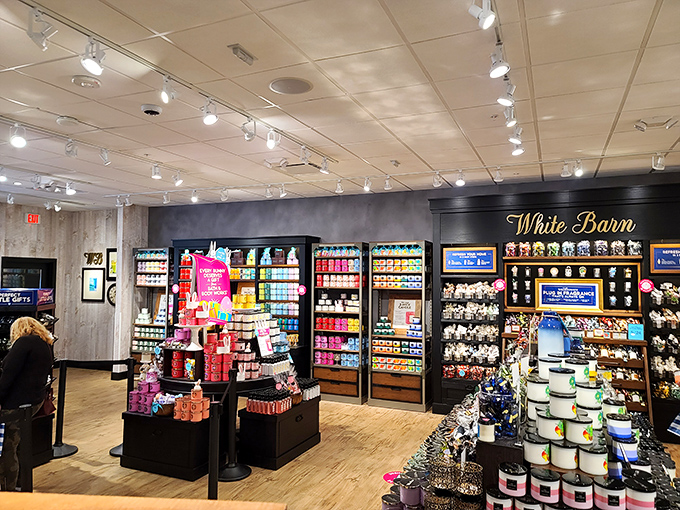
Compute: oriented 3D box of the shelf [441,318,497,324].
[{"bbox_3d":[1.847,0.928,6.938,0.760,0.045,0.360,-1,-3,24],"label":"shelf"}]

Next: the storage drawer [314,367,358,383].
[{"bbox_3d":[0.019,1.778,7.433,0.700,0.165,0.420,-1,-3,24],"label":"storage drawer"}]

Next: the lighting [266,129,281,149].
[{"bbox_3d":[-0.598,-1.042,4.400,0.110,0.170,0.125,-1,-3,30],"label":"lighting"}]

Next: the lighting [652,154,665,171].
[{"bbox_3d":[3.257,-0.953,5.018,0.125,0.180,0.145,-1,-3,24],"label":"lighting"}]

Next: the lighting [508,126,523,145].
[{"bbox_3d":[1.500,-1.012,4.187,0.131,0.157,0.117,0,-2,4],"label":"lighting"}]

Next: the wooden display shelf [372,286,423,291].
[{"bbox_3d":[0.916,0.511,7.396,0.768,0.030,0.380,-1,-3,24],"label":"wooden display shelf"}]

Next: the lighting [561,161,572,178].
[{"bbox_3d":[2.533,-0.955,5.487,0.125,0.185,0.130,-1,-3,24],"label":"lighting"}]

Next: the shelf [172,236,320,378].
[{"bbox_3d":[-1.735,0.969,8.238,2.725,2.490,0.880,-1,-3,24],"label":"shelf"}]

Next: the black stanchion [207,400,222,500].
[{"bbox_3d":[-0.890,1.526,3.466,0.350,0.955,0.350,-1,-3,24],"label":"black stanchion"}]

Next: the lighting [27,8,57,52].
[{"bbox_3d":[-1.440,-1.087,2.375,0.145,0.200,0.125,2,-3,-37],"label":"lighting"}]

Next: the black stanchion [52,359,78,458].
[{"bbox_3d":[-2.903,1.564,5.108,0.355,0.965,0.355,-1,-3,24],"label":"black stanchion"}]

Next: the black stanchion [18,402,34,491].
[{"bbox_3d":[-2.222,1.561,3.449,0.360,0.990,0.360,-1,-3,24],"label":"black stanchion"}]

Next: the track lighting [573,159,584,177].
[{"bbox_3d":[2.589,-0.944,5.353,0.113,0.184,0.151,0,-2,5],"label":"track lighting"}]

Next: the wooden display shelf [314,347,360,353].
[{"bbox_3d":[0.030,1.416,7.449,0.750,0.032,0.420,-1,-3,24],"label":"wooden display shelf"}]

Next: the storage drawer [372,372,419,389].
[{"bbox_3d":[0.894,1.802,7.201,0.735,0.175,0.420,-1,-3,24],"label":"storage drawer"}]

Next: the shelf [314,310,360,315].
[{"bbox_3d":[0.040,0.883,7.600,0.775,0.033,0.430,-1,-3,24],"label":"shelf"}]

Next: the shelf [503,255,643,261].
[{"bbox_3d":[2.898,0.045,6.213,1.554,0.036,0.340,-1,-3,24],"label":"shelf"}]

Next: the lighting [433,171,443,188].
[{"bbox_3d":[1.217,-0.936,6.107,0.115,0.190,0.130,-1,-3,24],"label":"lighting"}]

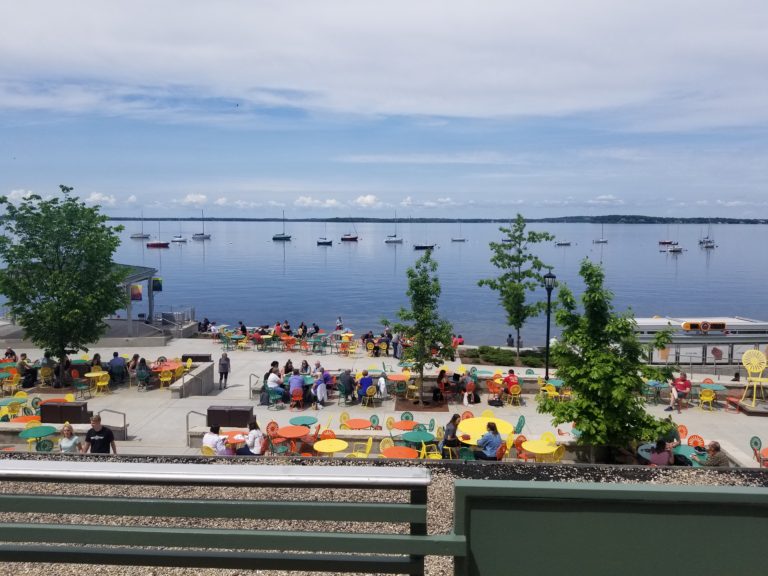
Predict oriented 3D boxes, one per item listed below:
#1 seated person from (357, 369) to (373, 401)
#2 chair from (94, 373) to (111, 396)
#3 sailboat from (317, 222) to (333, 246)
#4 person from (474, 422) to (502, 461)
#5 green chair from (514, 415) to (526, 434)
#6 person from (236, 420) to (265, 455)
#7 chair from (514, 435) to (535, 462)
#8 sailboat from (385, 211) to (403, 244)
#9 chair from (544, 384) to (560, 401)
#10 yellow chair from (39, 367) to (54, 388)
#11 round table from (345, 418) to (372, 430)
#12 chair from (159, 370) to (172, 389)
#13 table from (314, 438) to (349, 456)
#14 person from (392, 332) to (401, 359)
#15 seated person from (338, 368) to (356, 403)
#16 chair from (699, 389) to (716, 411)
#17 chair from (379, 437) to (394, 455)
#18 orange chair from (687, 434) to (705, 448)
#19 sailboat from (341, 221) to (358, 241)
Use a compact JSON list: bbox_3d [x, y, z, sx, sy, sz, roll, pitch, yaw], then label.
[{"bbox_3d":[-0.808,3.978,23.650,0.520,1.270,0.800,-5,8,-37],"label":"seated person"},{"bbox_3d":[-11.048,3.764,22.637,0.530,0.810,0.550,1,7,6],"label":"chair"},{"bbox_3d":[-21.290,-19.590,208.140,5.400,8.000,1.900,0,7,-6],"label":"sailboat"},{"bbox_3d":[2.645,4.127,15.129,0.800,1.260,0.500,3,7,23],"label":"person"},{"bbox_3d":[4.374,4.717,19.211,0.600,0.870,0.540,-2,7,-22],"label":"green chair"},{"bbox_3d":[-3.533,4.128,15.299,0.780,1.270,0.520,3,7,21],"label":"person"},{"bbox_3d":[3.778,4.373,15.229,0.580,0.870,0.550,6,9,41],"label":"chair"},{"bbox_3d":[3.937,-24.868,233.689,7.800,13.600,2.600,-2,7,-22],"label":"sailboat"},{"bbox_3d":[6.796,4.259,23.294,0.540,0.870,0.600,4,7,27],"label":"chair"},{"bbox_3d":[-14.622,3.878,25.023,0.520,0.870,0.570,-1,7,-11],"label":"yellow chair"},{"bbox_3d":[-0.829,4.811,18.894,0.900,0.730,0.900,0,7,0],"label":"round table"},{"bbox_3d":[-8.856,3.685,23.432,0.530,0.810,0.550,-1,7,-12],"label":"chair"},{"bbox_3d":[-1.402,4.575,15.431,0.914,0.740,0.914,0,7,0],"label":"table"},{"bbox_3d":[0.727,3.154,32.273,0.500,1.550,0.500,-1,7,-15],"label":"person"},{"bbox_3d":[-1.402,3.973,23.690,0.800,1.280,0.520,-5,9,-41],"label":"seated person"},{"bbox_3d":[12.676,4.311,22.589,0.580,0.870,0.590,1,7,7],"label":"chair"},{"bbox_3d":[0.216,4.355,14.749,0.540,0.870,0.600,-4,8,-30],"label":"chair"},{"bbox_3d":[8.131,4.351,15.133,0.540,0.870,0.600,5,8,35],"label":"orange chair"},{"bbox_3d":[-16.367,-26.938,273.338,7.700,9.600,2.500,0,7,-6],"label":"sailboat"}]

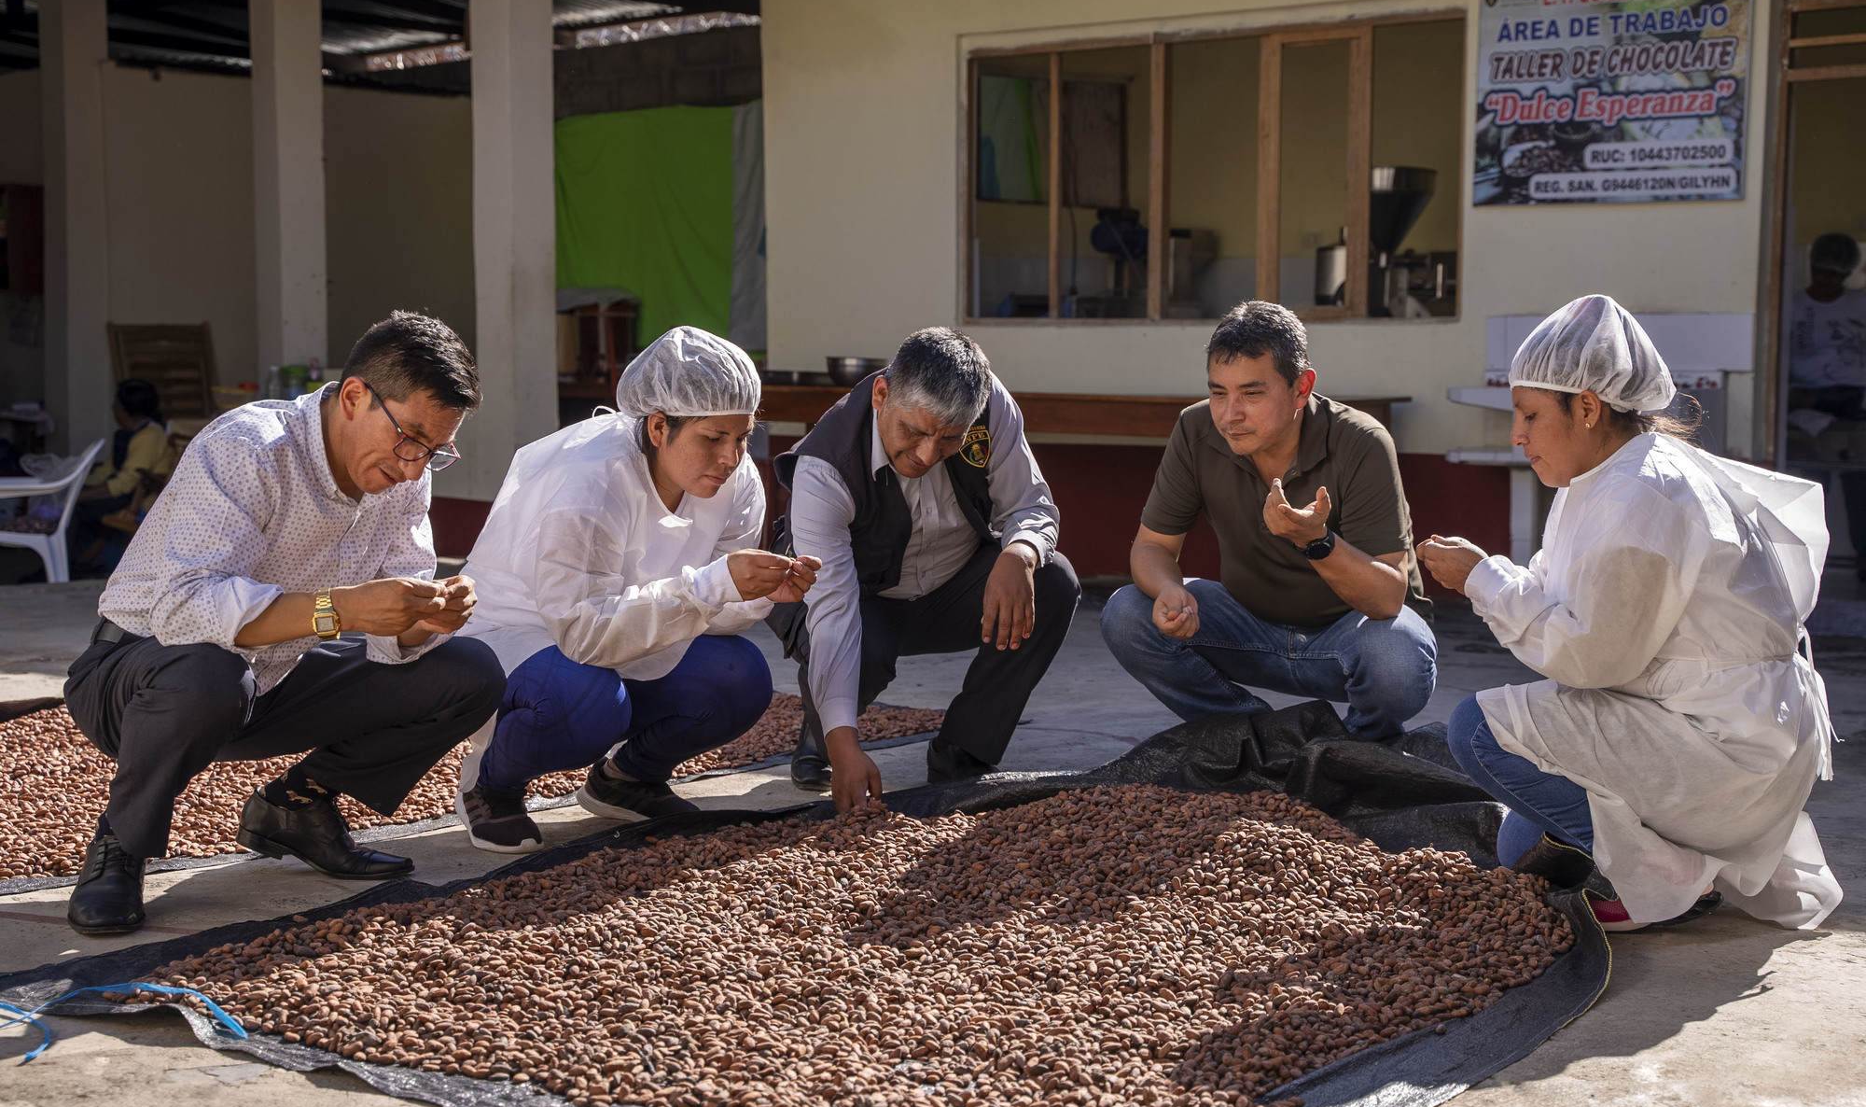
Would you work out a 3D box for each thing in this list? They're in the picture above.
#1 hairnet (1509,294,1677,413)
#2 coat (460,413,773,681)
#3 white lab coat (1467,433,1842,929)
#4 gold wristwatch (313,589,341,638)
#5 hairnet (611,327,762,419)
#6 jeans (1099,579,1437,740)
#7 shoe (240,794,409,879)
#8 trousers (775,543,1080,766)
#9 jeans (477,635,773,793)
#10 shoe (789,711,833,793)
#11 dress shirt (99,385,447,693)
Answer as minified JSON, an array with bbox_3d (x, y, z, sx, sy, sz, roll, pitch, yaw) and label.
[{"bbox_3d":[0.970,-0.294,3.660,0.245,0.178,0.205,-1,5,-7],"label":"hairnet"},{"bbox_3d":[-0.548,-0.007,4.260,0.500,0.490,0.440,4,6,37],"label":"coat"},{"bbox_3d":[1.059,0.178,3.689,0.520,0.700,0.480,1,5,7],"label":"white lab coat"},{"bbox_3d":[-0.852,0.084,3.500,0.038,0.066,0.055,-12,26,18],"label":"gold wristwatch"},{"bbox_3d":[-0.412,-0.308,4.180,0.250,0.165,0.205,4,6,40],"label":"hairnet"},{"bbox_3d":[0.645,0.213,4.740,0.600,0.380,0.560,2,5,17],"label":"jeans"},{"bbox_3d":[-0.977,0.444,3.994,0.290,0.125,0.105,2,5,20],"label":"shoe"},{"bbox_3d":[-0.010,0.181,4.747,0.550,0.420,0.560,-1,5,-14],"label":"trousers"},{"bbox_3d":[-0.531,0.249,4.290,0.480,0.330,0.380,4,6,37],"label":"jeans"},{"bbox_3d":[-0.225,0.375,4.824,0.105,0.125,0.285,0,5,-3],"label":"shoe"},{"bbox_3d":[-1.011,-0.024,3.783,0.440,0.470,0.480,3,6,33],"label":"dress shirt"}]

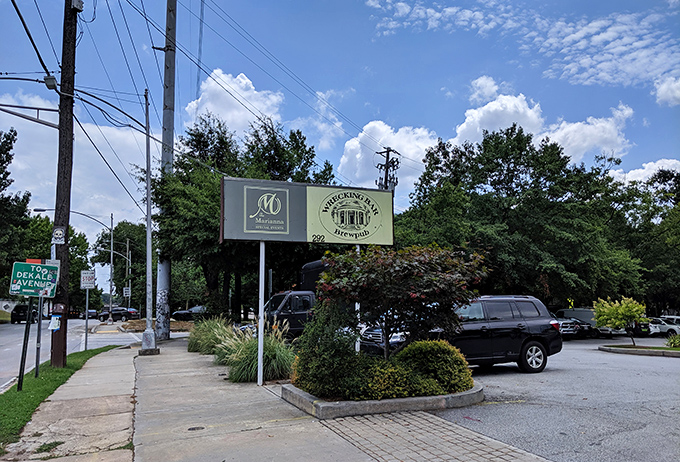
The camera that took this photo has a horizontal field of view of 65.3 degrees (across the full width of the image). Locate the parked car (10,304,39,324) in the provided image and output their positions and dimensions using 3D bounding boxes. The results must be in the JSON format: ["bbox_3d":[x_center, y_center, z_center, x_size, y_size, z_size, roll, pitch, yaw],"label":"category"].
[{"bbox_3d":[-29.482,7.797,49.800,1.880,1.720,4.700,2,-8,-21],"label":"parked car"}]

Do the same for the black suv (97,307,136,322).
[{"bbox_3d":[-25.775,9.753,62.000,4.700,1.700,1.880,-2,-8,3],"label":"black suv"}]

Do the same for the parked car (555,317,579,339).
[{"bbox_3d":[13.363,6.100,35.000,2.000,1.900,5.500,3,-9,-27],"label":"parked car"}]

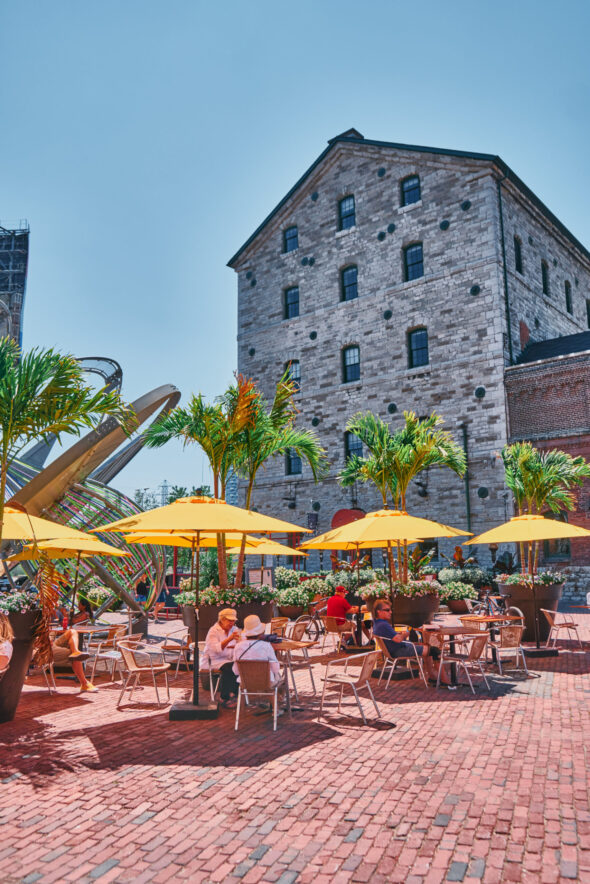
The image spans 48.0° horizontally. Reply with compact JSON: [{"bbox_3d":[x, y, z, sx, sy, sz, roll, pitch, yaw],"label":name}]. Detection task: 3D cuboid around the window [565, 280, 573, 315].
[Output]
[{"bbox_3d":[21.479,-11.288,51.989,0.250,2.700,1.400,-10,-15,39],"label":"window"}]

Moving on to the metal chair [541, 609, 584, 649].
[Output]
[{"bbox_3d":[5.330,3.721,13.239,0.600,0.750,0.560,3,-11,-21],"label":"metal chair"}]

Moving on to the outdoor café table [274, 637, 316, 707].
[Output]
[{"bbox_3d":[-0.275,2.852,7.989,0.810,0.750,0.810,-5,-10,25],"label":"outdoor café table"}]

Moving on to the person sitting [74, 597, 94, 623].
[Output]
[{"bbox_3d":[-3.498,3.153,10.817,0.800,1.170,0.520,8,-14,-41],"label":"person sitting"}]

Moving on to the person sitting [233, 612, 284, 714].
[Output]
[{"bbox_3d":[-0.398,2.551,7.578,0.570,1.190,0.780,-3,-11,10],"label":"person sitting"}]

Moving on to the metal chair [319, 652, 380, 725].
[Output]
[{"bbox_3d":[0.632,2.774,7.581,0.570,0.730,0.560,-7,-13,29],"label":"metal chair"}]

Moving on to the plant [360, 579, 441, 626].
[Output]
[{"bbox_3d":[1.865,3.134,11.725,1.450,1.430,1.450,-1,-10,0],"label":"plant"}]

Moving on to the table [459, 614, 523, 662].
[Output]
[{"bbox_3d":[3.286,3.308,11.034,0.790,0.740,0.790,1,-10,-9],"label":"table"}]

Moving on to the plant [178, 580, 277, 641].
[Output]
[{"bbox_3d":[-1.005,2.941,9.985,1.500,1.400,1.500,0,-11,-6],"label":"plant"}]

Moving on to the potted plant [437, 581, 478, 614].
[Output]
[{"bbox_3d":[5.365,5.088,21.630,1.220,1.060,1.220,-1,-10,0],"label":"potted plant"}]

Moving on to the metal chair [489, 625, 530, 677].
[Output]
[{"bbox_3d":[3.501,3.387,10.927,0.560,0.740,0.570,-1,-11,-2],"label":"metal chair"}]

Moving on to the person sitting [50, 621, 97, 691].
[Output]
[{"bbox_3d":[-3.349,2.991,9.675,0.900,1.260,0.520,1,-11,-9],"label":"person sitting"}]

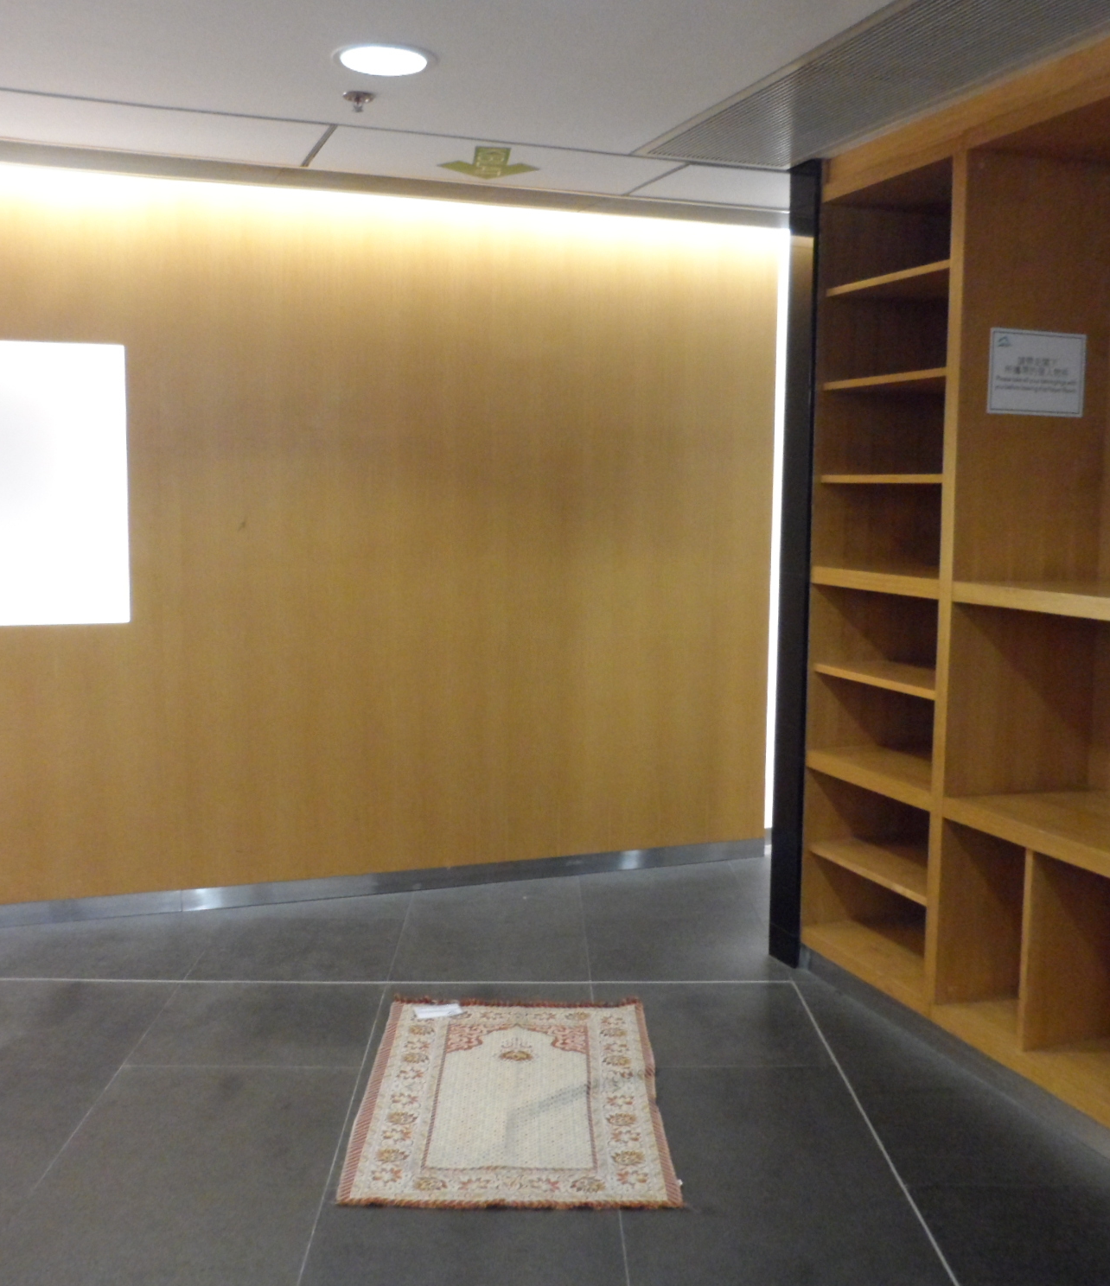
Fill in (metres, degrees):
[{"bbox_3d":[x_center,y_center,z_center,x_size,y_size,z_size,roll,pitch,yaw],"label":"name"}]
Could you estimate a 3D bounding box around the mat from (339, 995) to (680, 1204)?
[{"bbox_3d":[-0.102,1.100,3.215,0.715,0.010,1.090,0,7,-1],"label":"mat"}]

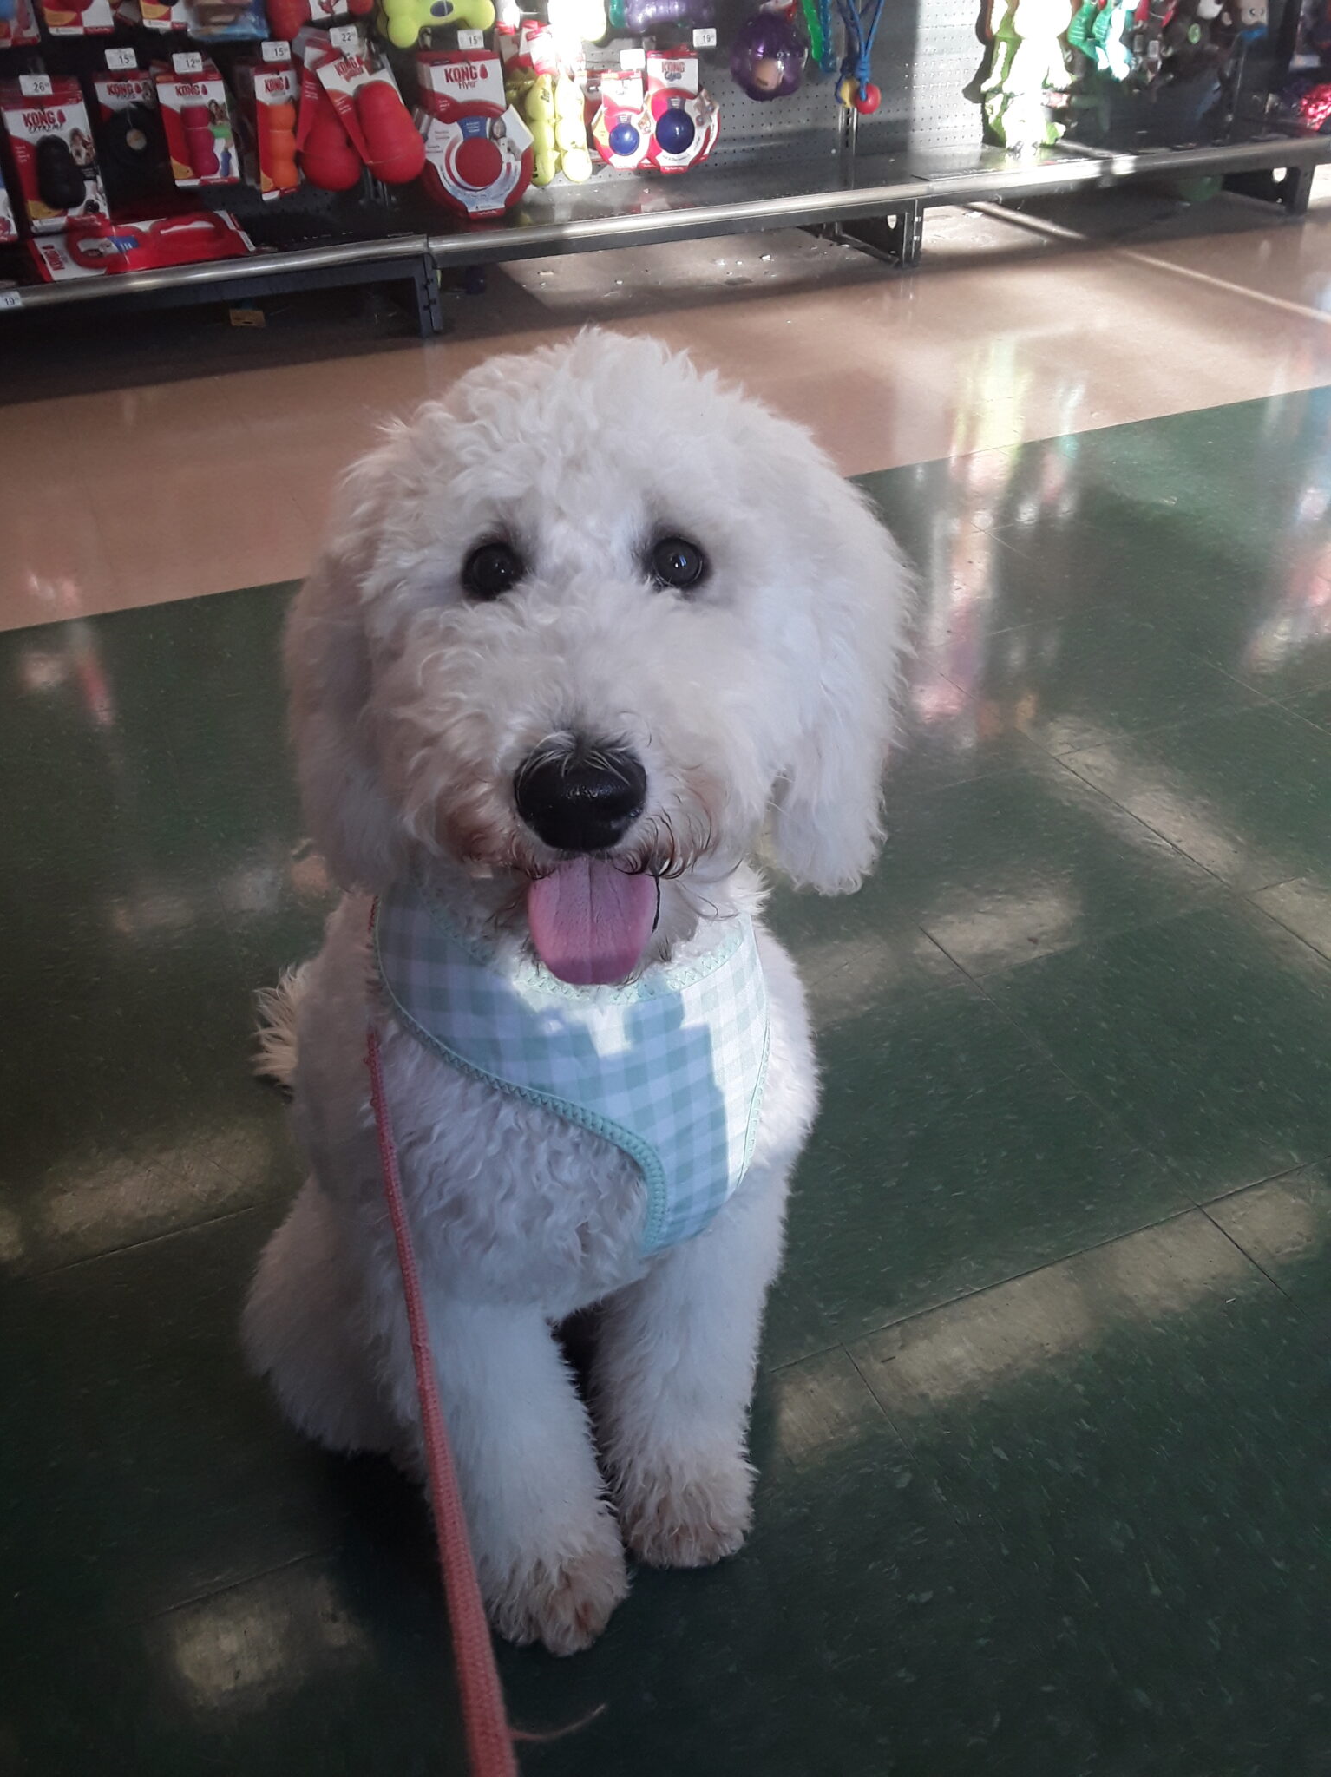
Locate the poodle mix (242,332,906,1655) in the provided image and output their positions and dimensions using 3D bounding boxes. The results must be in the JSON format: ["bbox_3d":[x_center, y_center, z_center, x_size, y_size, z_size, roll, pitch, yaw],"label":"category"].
[{"bbox_3d":[-0.111,0.019,0.836,0.340,0.700,0.500,-13,37,-14],"label":"poodle mix"}]

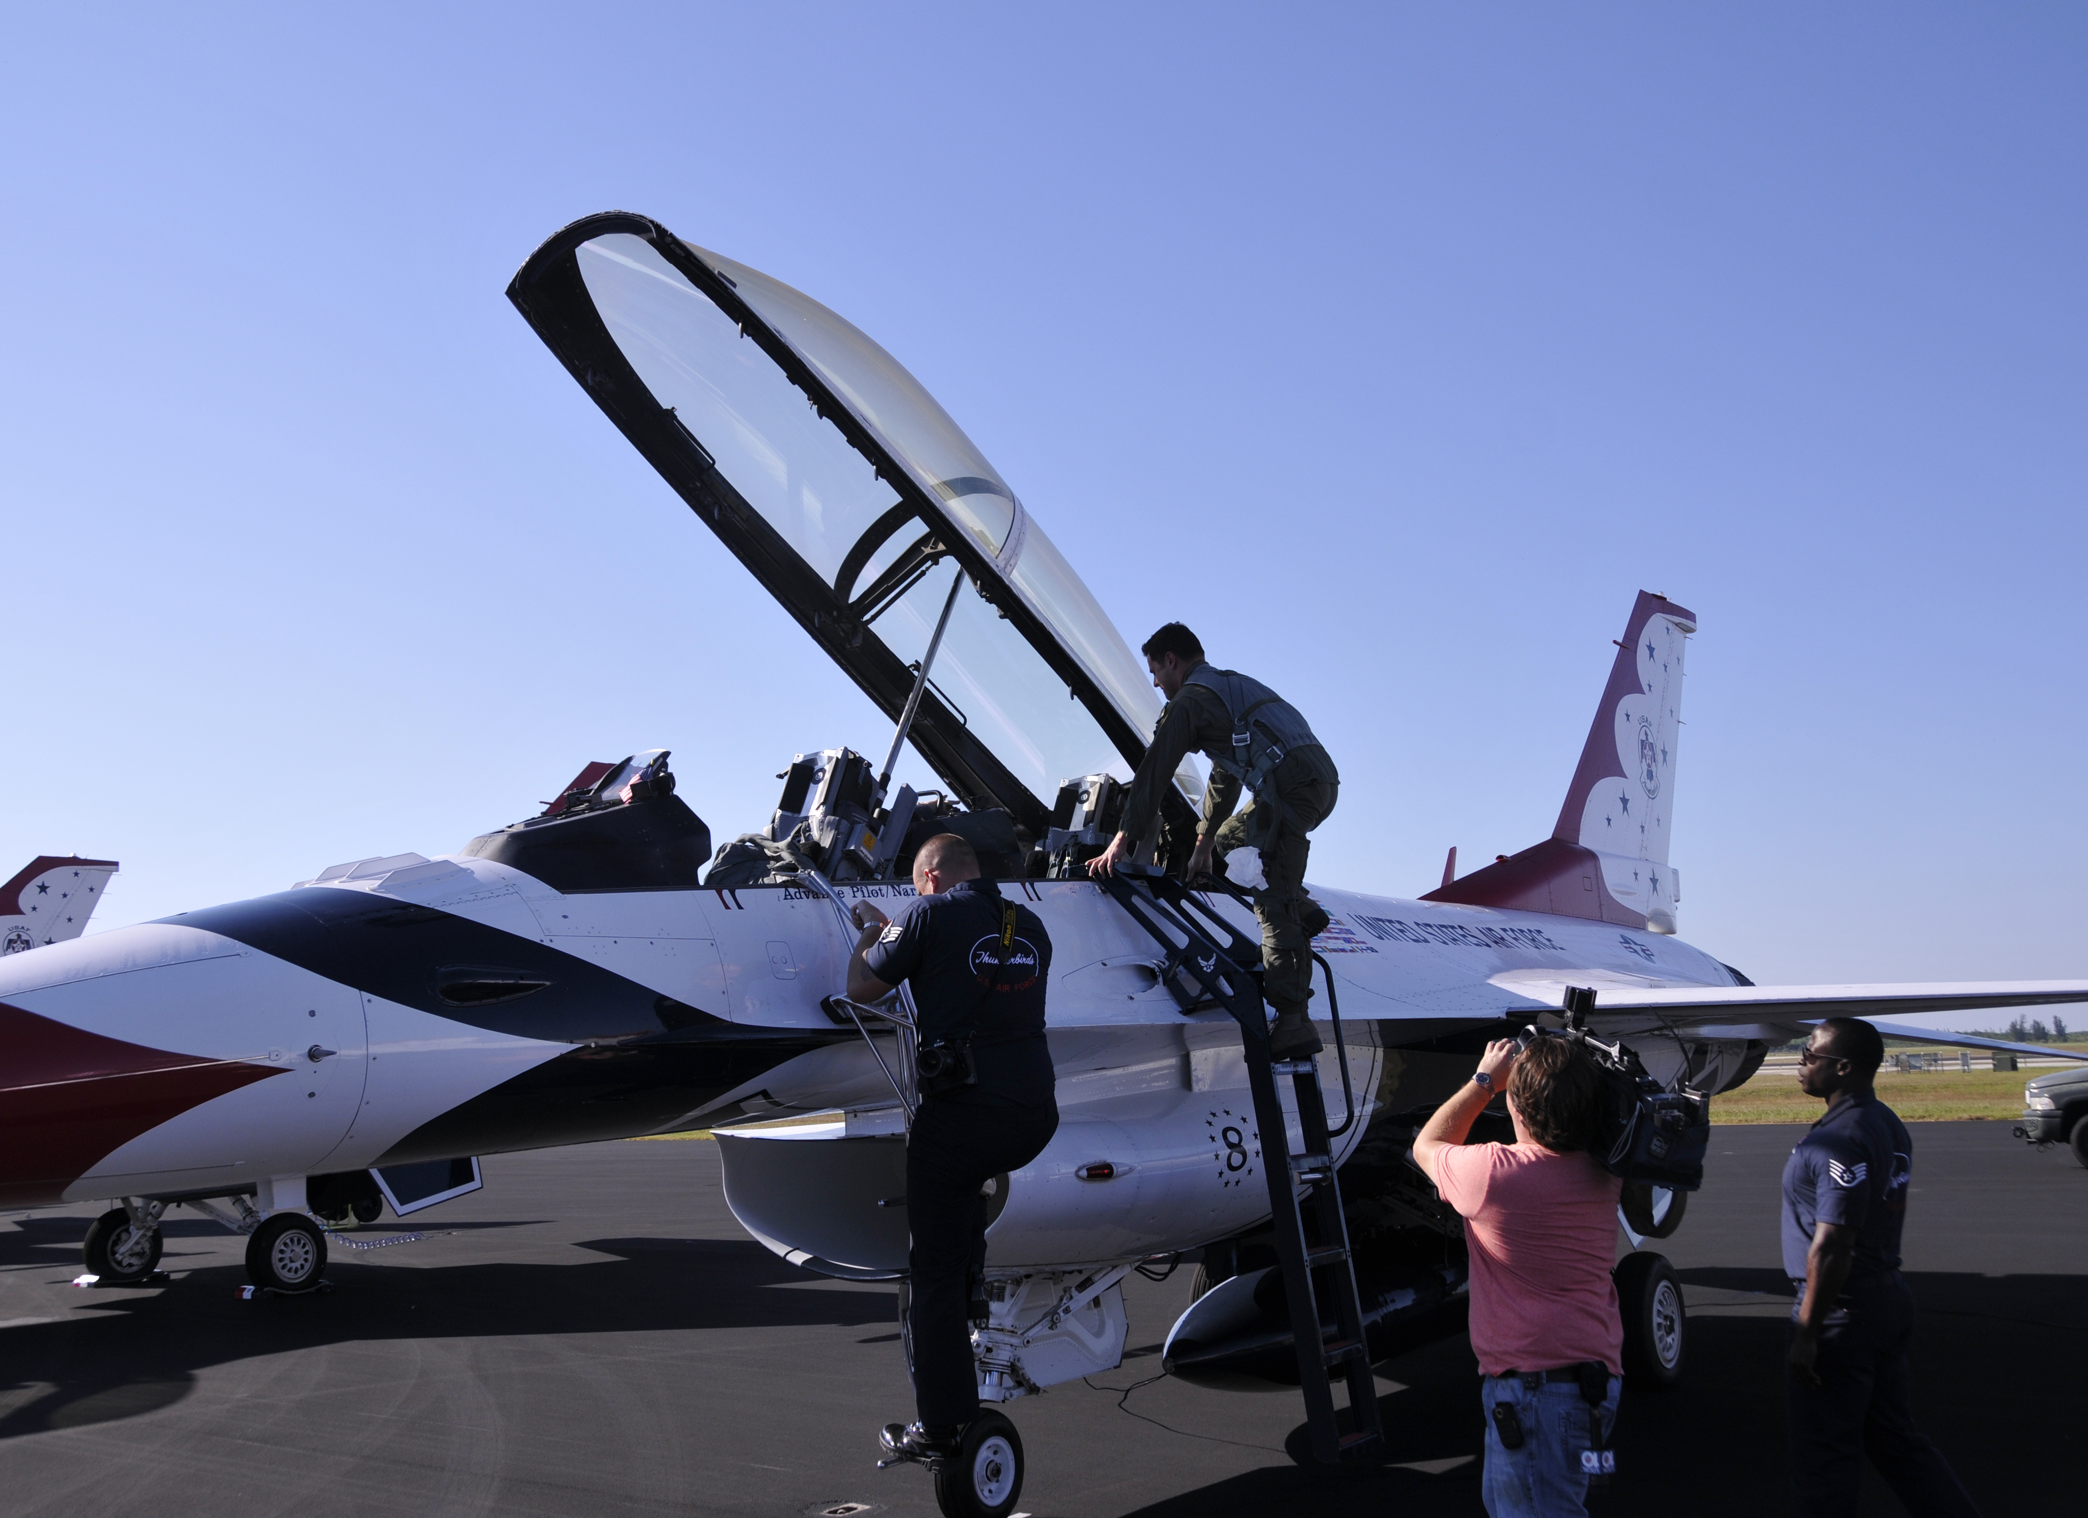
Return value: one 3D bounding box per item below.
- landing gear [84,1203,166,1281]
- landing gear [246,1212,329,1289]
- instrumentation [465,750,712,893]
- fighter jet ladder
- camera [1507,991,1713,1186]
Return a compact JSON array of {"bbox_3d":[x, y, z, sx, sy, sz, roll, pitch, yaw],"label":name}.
[{"bbox_3d":[-8.126,4.310,16.851,0.220,0.650,0.650,-8,-11,33],"label":"landing gear"},{"bbox_3d":[-6.167,4.045,15.562,0.220,0.650,0.650,-8,-11,33],"label":"landing gear"},{"bbox_3d":[-1.414,0.181,5.683,0.620,0.500,0.820,-8,-11,34],"label":"instrumentation"},{"bbox_3d":[0.718,1.399,6.960,0.950,2.120,0.480,-8,-11,34],"label":"fighter jet ladder"},{"bbox_3d":[1.203,0.694,4.050,0.250,0.350,0.540,2,10,-21],"label":"camera"}]

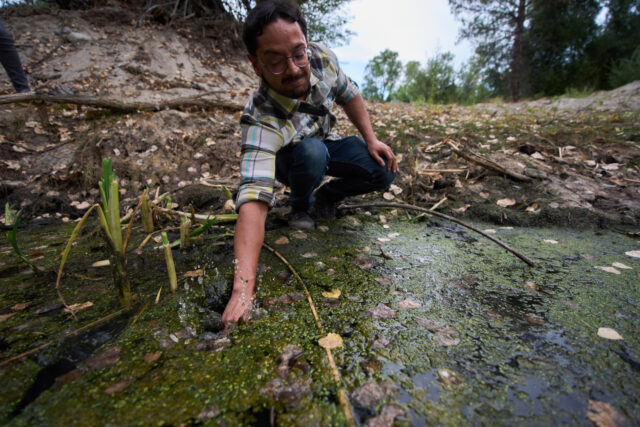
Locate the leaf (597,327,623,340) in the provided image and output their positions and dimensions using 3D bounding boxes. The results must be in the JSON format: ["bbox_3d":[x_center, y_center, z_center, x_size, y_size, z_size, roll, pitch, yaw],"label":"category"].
[{"bbox_3d":[0.742,0.309,0.734,0.050,0.010,0.056,5,13,22],"label":"leaf"}]

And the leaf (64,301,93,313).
[{"bbox_3d":[-0.730,0.281,0.862,0.048,0.012,0.067,12,17,44],"label":"leaf"}]

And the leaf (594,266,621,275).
[{"bbox_3d":[1.143,0.224,1.134,0.069,0.010,0.081,5,13,21],"label":"leaf"}]

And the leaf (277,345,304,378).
[{"bbox_3d":[-0.066,0.337,0.655,0.051,0.030,0.085,-3,16,-9],"label":"leaf"}]

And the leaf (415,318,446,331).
[{"bbox_3d":[0.304,0.311,0.788,0.079,0.010,0.033,11,19,34],"label":"leaf"}]

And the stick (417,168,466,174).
[{"bbox_3d":[0.790,-0.273,1.850,0.325,0.018,0.030,0,15,0],"label":"stick"}]

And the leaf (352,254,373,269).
[{"bbox_3d":[0.151,0.169,1.001,0.068,0.020,0.058,0,15,0],"label":"leaf"}]

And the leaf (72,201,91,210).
[{"bbox_3d":[-1.264,-0.046,1.503,0.098,0.020,0.053,22,39,21],"label":"leaf"}]

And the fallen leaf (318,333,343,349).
[{"bbox_3d":[0.030,0.315,0.700,0.055,0.012,0.057,7,14,30],"label":"fallen leaf"}]

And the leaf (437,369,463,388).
[{"bbox_3d":[0.269,0.340,0.585,0.033,0.012,0.052,-2,12,-8],"label":"leaf"}]

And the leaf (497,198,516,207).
[{"bbox_3d":[0.983,-0.056,1.500,0.090,0.025,0.065,0,15,0],"label":"leaf"}]

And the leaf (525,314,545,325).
[{"bbox_3d":[0.613,0.302,0.814,0.048,0.012,0.039,3,16,11],"label":"leaf"}]

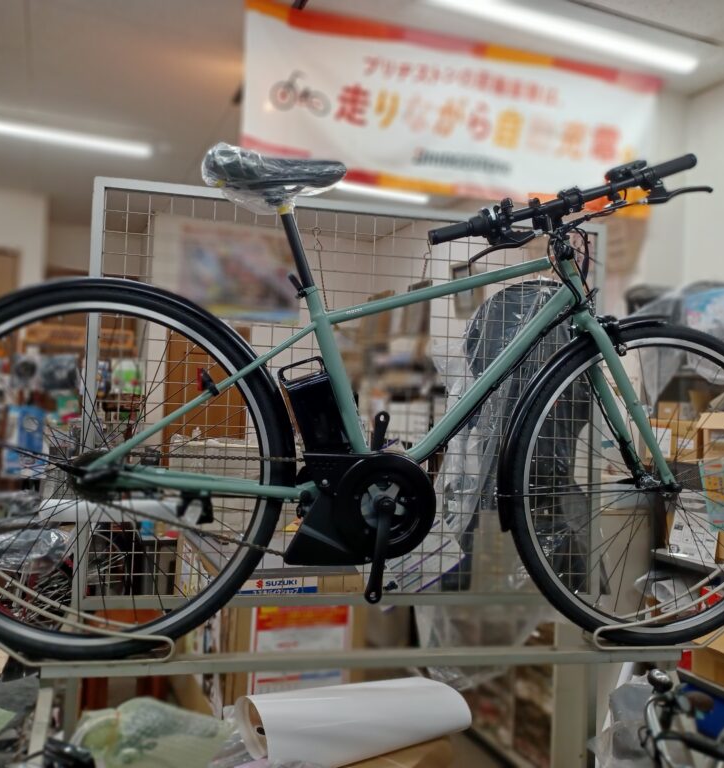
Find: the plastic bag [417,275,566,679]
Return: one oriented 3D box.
[{"bbox_3d":[0.412,0.299,2.200,0.440,1.100,0.370,3,-1,-13],"label":"plastic bag"}]

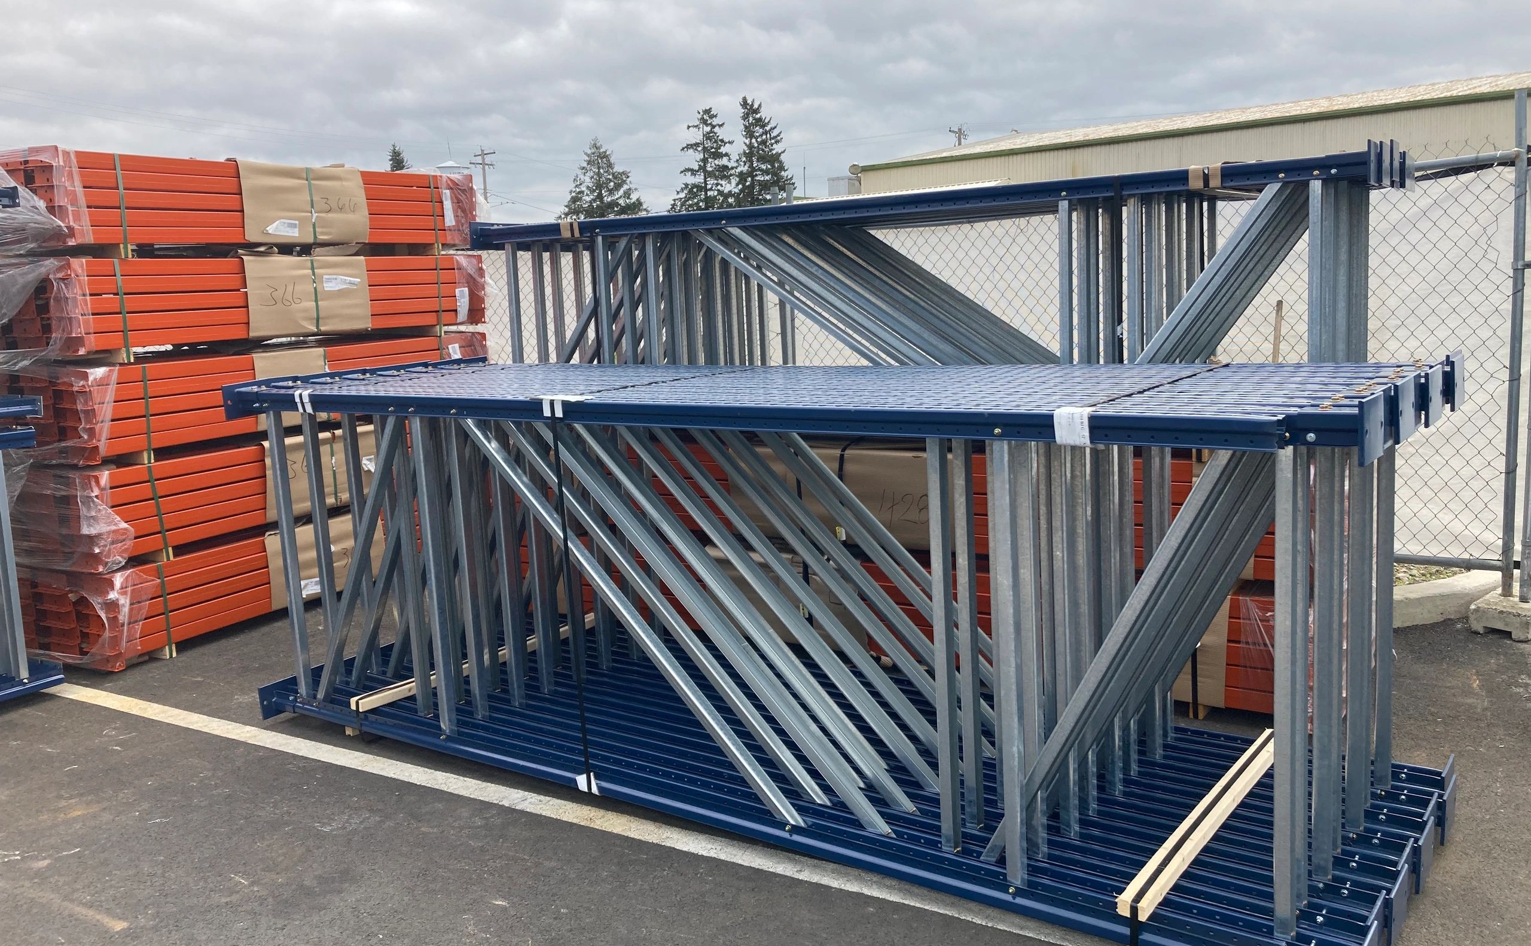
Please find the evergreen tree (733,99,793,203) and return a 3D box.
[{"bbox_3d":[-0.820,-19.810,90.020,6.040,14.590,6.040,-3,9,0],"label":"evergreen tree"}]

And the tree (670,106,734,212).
[{"bbox_3d":[-4.290,-19.350,90.000,5.690,14.100,5.690,-3,9,0],"label":"tree"}]

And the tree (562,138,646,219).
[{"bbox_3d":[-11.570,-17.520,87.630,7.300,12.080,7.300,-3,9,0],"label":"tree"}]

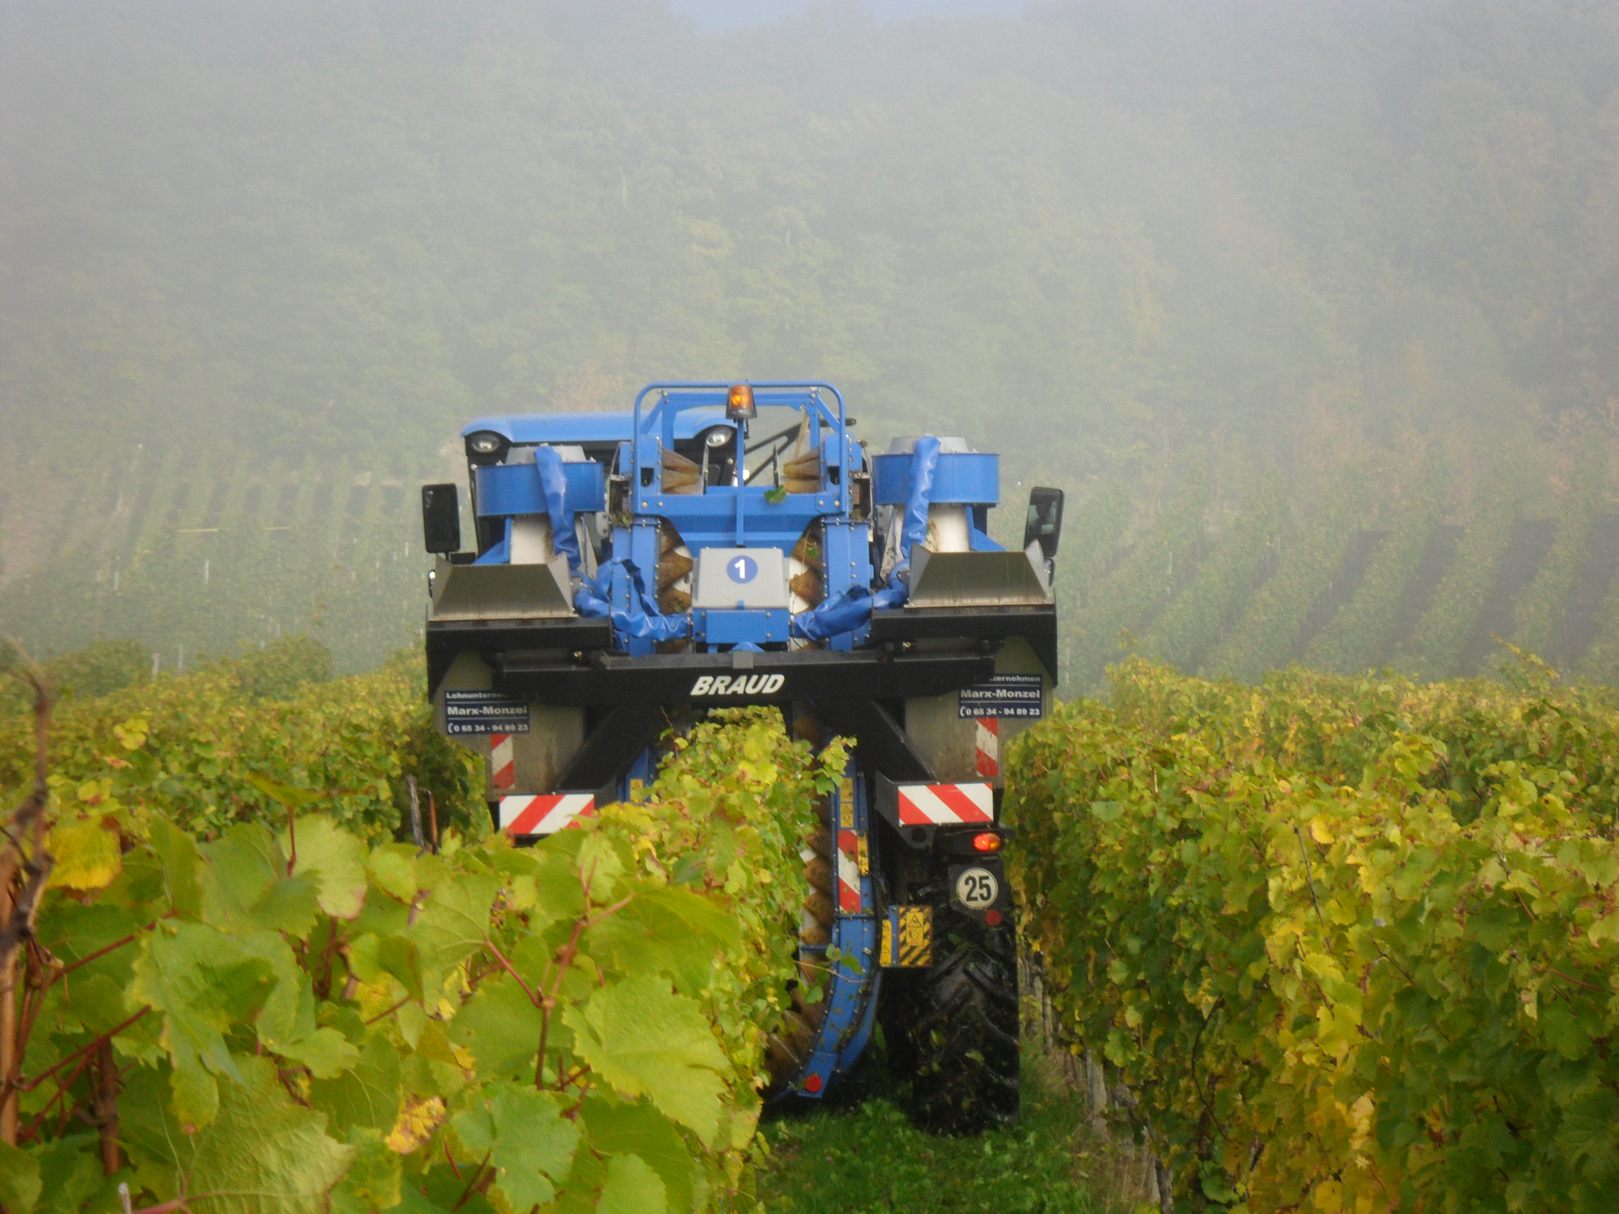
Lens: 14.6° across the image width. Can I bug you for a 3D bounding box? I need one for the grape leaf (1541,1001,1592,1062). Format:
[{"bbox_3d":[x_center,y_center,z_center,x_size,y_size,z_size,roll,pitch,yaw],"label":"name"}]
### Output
[{"bbox_3d":[1.223,0.685,10.200,0.082,0.098,0.035,1,-1,0],"label":"grape leaf"}]

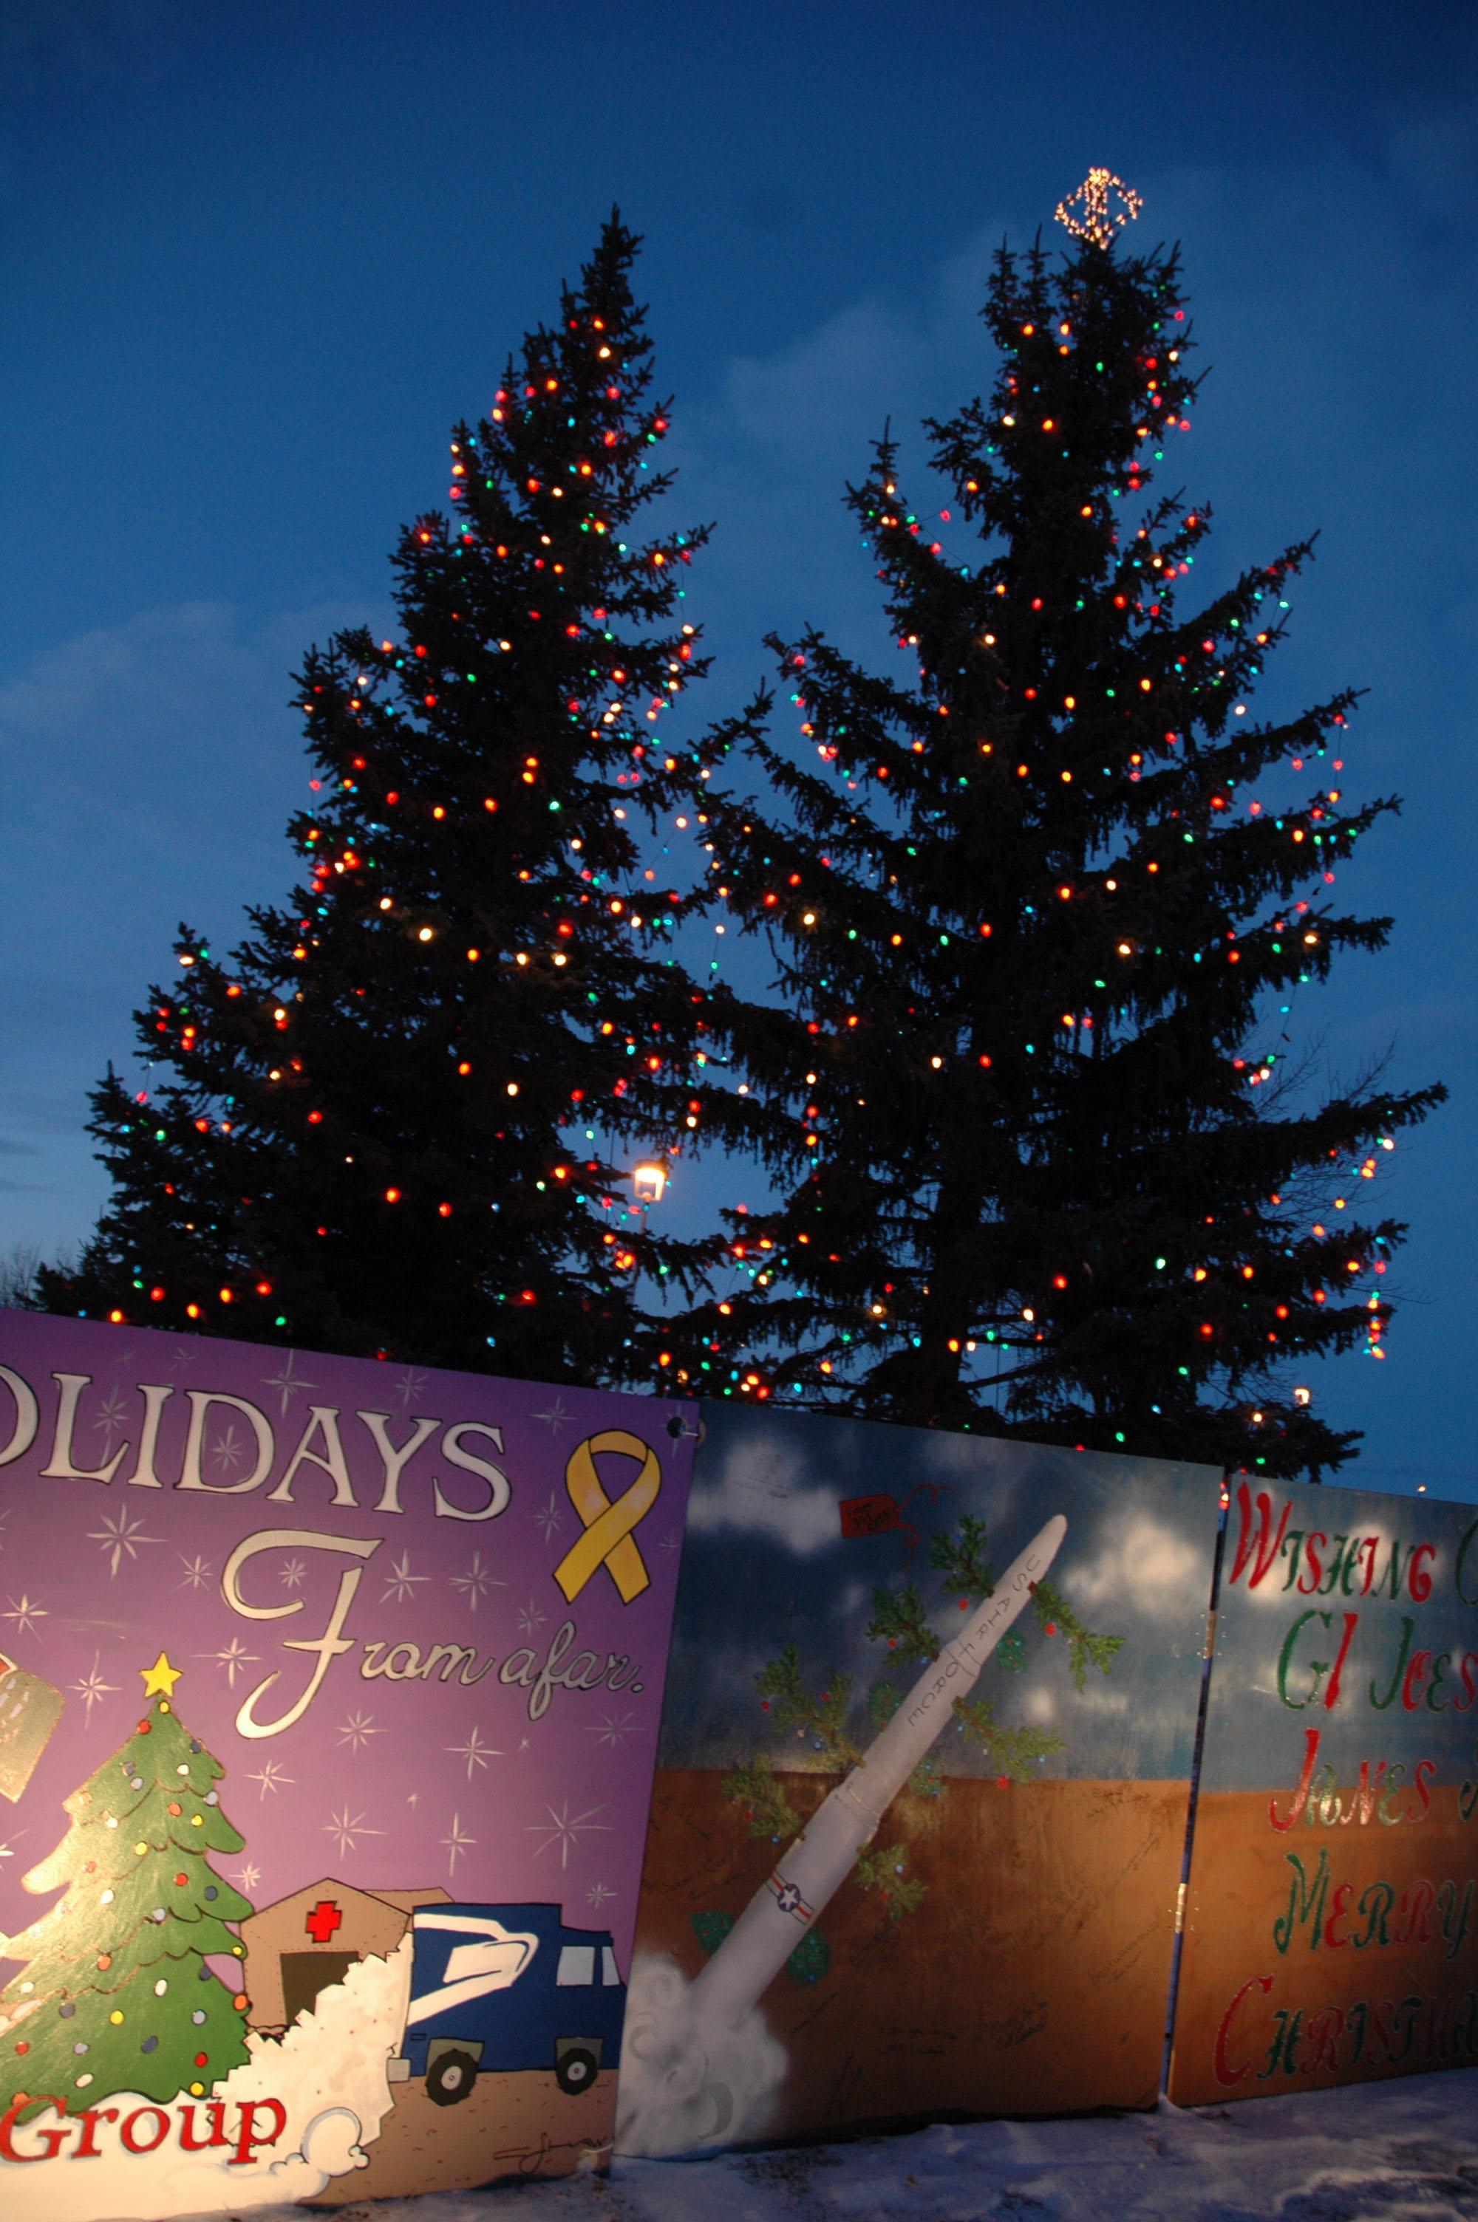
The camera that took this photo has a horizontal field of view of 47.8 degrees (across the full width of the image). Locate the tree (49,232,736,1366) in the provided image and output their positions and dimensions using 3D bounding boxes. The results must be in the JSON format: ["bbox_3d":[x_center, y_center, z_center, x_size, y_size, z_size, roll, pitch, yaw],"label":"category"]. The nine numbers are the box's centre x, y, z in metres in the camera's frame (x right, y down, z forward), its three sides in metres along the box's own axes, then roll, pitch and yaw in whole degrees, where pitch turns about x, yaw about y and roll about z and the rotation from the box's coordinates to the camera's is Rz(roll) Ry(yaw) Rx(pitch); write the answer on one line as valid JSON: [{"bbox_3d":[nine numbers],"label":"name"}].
[{"bbox_3d":[-2.073,-2.115,12.615,5.200,10.980,5.200,8,-12,0],"label":"tree"}]

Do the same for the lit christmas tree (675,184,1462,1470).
[{"bbox_3d":[2.467,-1.722,12.360,5.600,11.370,5.600,8,-12,0],"label":"lit christmas tree"}]

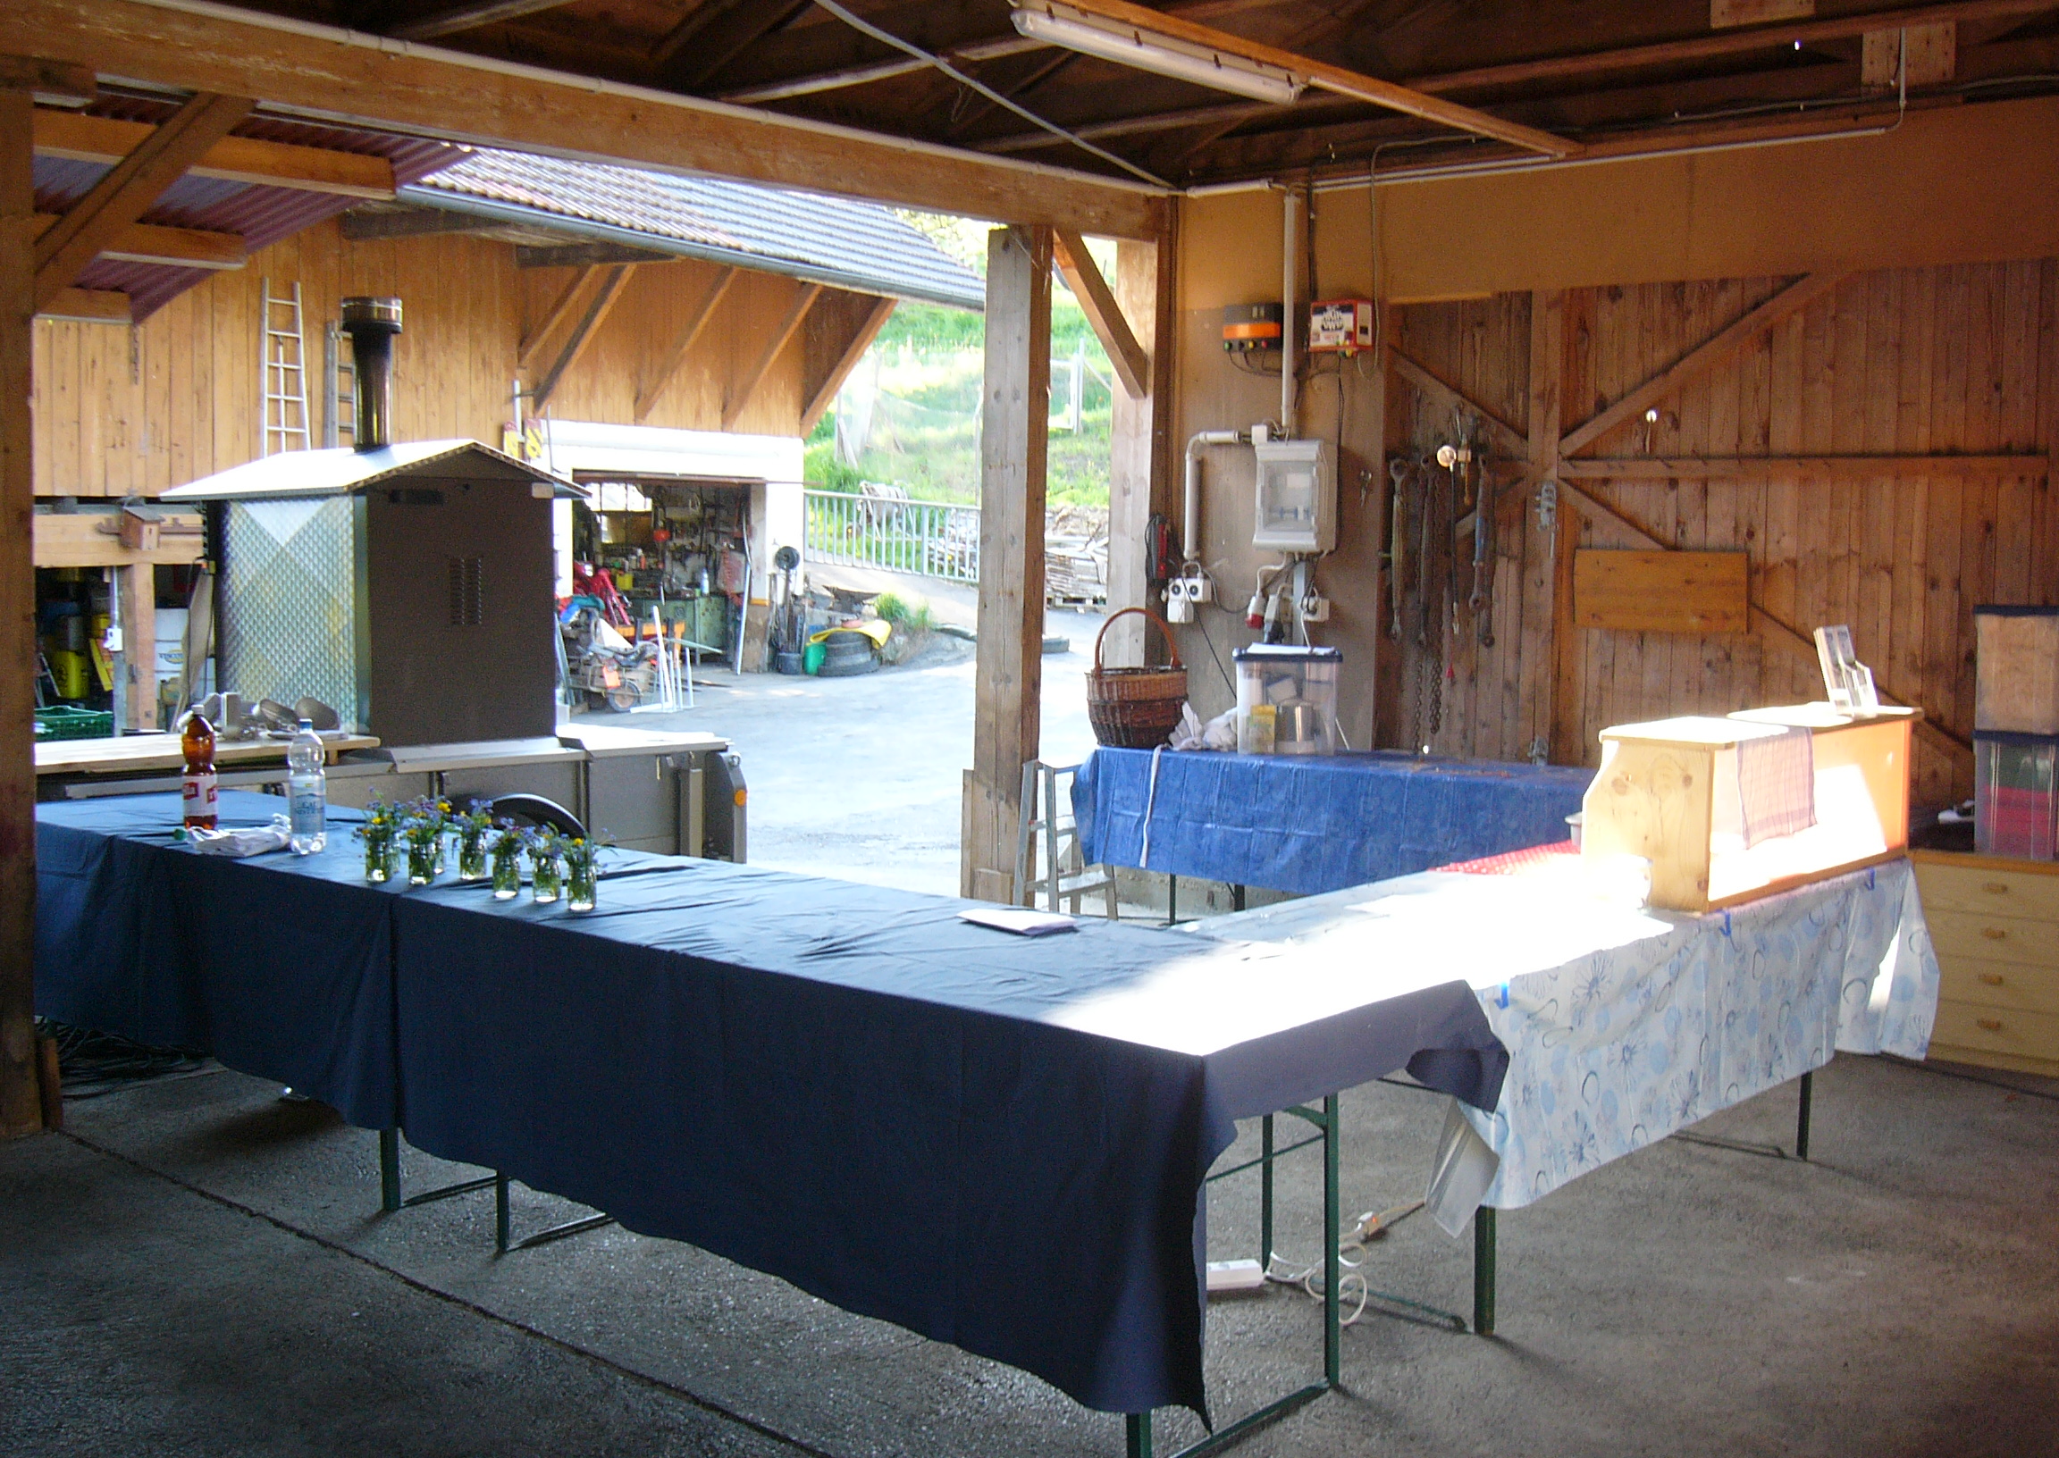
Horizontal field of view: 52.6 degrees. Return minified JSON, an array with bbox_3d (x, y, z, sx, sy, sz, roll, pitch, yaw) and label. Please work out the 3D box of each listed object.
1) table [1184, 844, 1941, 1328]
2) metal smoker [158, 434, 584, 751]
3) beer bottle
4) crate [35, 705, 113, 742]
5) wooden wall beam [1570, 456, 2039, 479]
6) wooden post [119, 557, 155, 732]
[{"bbox_3d":[1.314,0.766,4.976,0.800,0.798,2.250,5,7,41],"label":"table"},{"bbox_3d":[-2.620,-0.555,8.310,1.350,1.140,1.060,5,5,39],"label":"metal smoker"},{"bbox_3d":[-2.275,0.107,5.708,0.093,0.326,0.093,5,5,39],"label":"beer bottle"},{"bbox_3d":[-7.730,-0.033,16.800,0.400,0.300,0.600,4,6,29],"label":"crate"},{"bbox_3d":[2.945,-1.016,8.056,1.870,0.080,0.040,5,5,39],"label":"wooden wall beam"},{"bbox_3d":[-7.470,-0.603,17.392,0.210,1.620,0.210,4,6,29],"label":"wooden post"}]

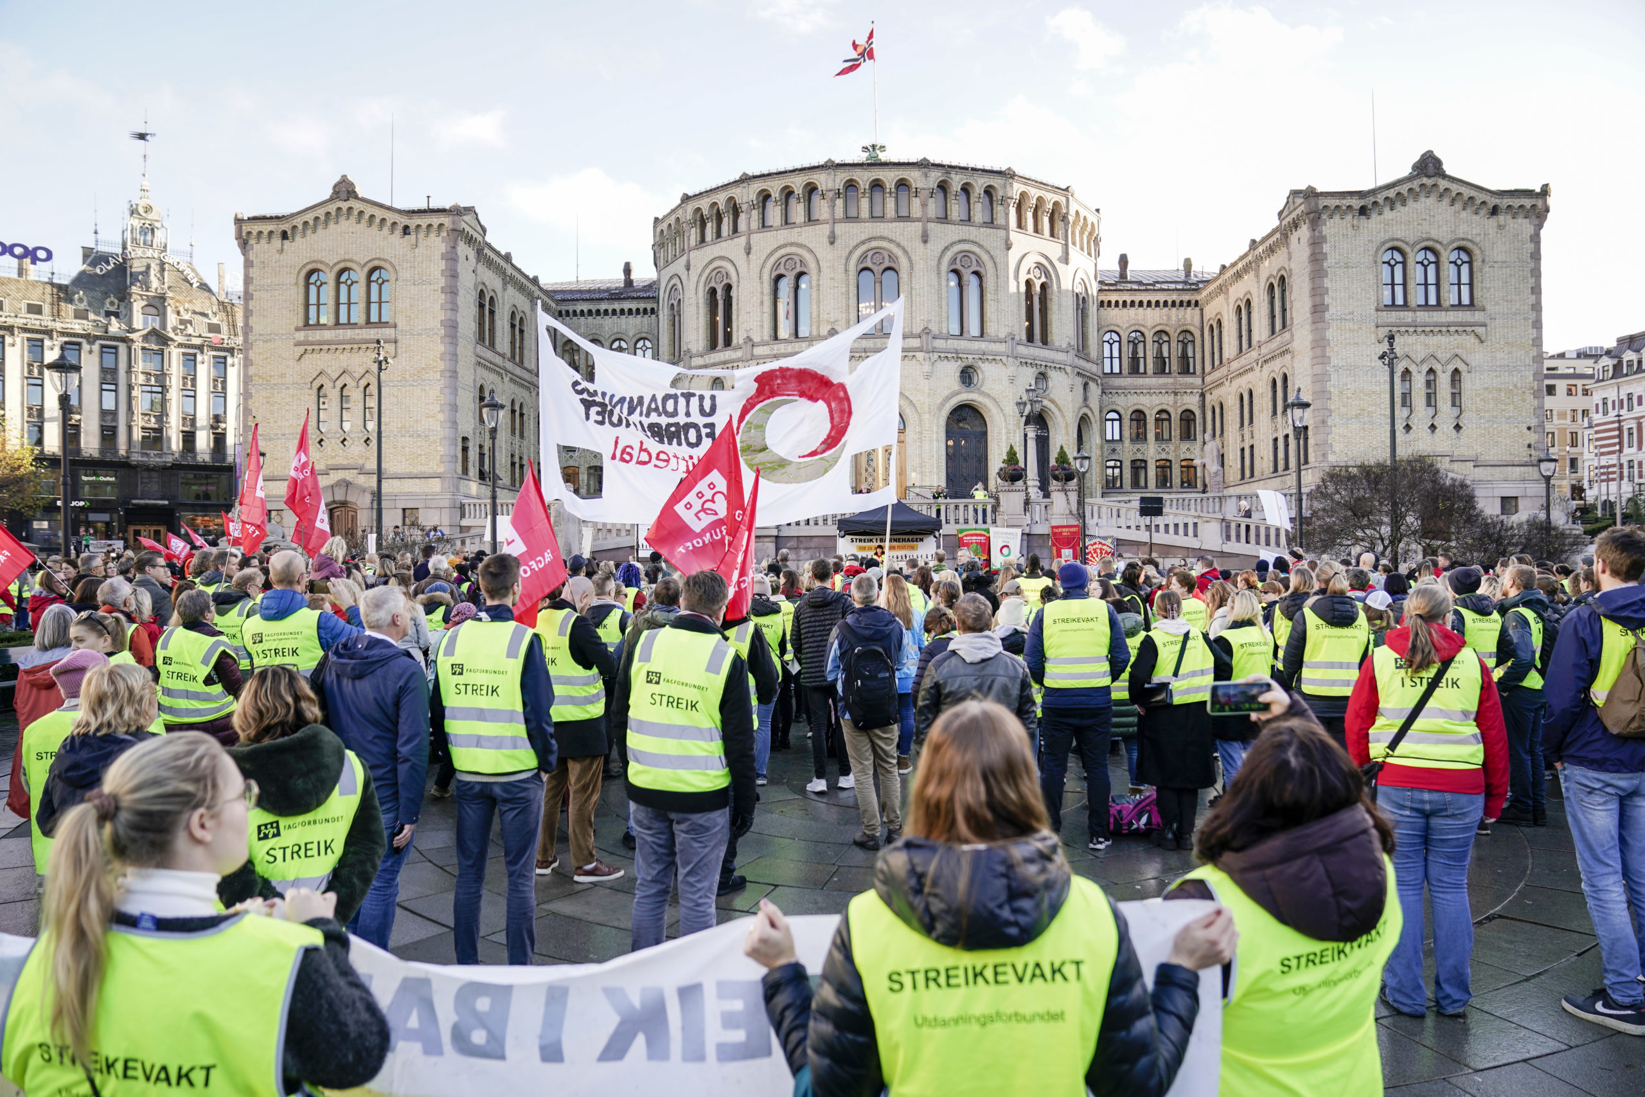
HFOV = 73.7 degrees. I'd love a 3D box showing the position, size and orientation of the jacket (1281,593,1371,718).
[{"bbox_3d":[2.921,0.614,6.350,0.540,0.720,0.340,-1,-1,0],"label":"jacket"}]

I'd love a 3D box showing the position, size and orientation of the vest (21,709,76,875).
[{"bbox_3d":[-2.736,0.910,4.100,0.450,0.600,0.290,-1,-1,0],"label":"vest"}]

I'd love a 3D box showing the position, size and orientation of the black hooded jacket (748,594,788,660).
[{"bbox_3d":[-0.498,0.781,9.391,0.500,0.780,0.340,-1,-1,5],"label":"black hooded jacket"}]

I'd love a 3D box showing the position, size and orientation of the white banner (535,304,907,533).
[{"bbox_3d":[-0.830,-1.077,8.800,2.920,1.820,0.300,-1,-1,4],"label":"white banner"}]

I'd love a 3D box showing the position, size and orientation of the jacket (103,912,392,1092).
[{"bbox_3d":[-0.840,0.770,1.450,0.560,0.680,0.420,-1,-1,14],"label":"jacket"}]

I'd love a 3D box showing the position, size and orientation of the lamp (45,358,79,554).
[{"bbox_3d":[-11.972,-0.571,17.241,0.600,5.200,0.600,-1,-1,0],"label":"lamp"}]

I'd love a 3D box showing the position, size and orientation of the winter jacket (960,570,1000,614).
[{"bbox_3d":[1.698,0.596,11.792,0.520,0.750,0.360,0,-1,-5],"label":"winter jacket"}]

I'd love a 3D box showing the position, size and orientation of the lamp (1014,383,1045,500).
[{"bbox_3d":[8.706,-4.498,46.000,1.200,4.600,1.150,-1,-1,0],"label":"lamp"}]

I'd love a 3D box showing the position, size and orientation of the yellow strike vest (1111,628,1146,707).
[{"bbox_3d":[2.330,0.911,8.550,0.450,0.570,0.320,-1,-1,3],"label":"yellow strike vest"}]

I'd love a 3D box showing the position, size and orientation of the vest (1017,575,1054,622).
[{"bbox_3d":[2.514,0.617,13.000,0.450,0.570,0.310,-1,-1,2],"label":"vest"}]

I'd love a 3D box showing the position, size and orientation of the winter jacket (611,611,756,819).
[{"bbox_3d":[-0.551,0.652,4.330,0.570,0.790,0.340,-1,-1,20],"label":"winter jacket"}]

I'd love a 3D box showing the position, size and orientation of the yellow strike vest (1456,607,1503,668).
[{"bbox_3d":[4.511,0.681,7.600,0.450,0.570,0.320,0,-1,-18],"label":"yellow strike vest"}]

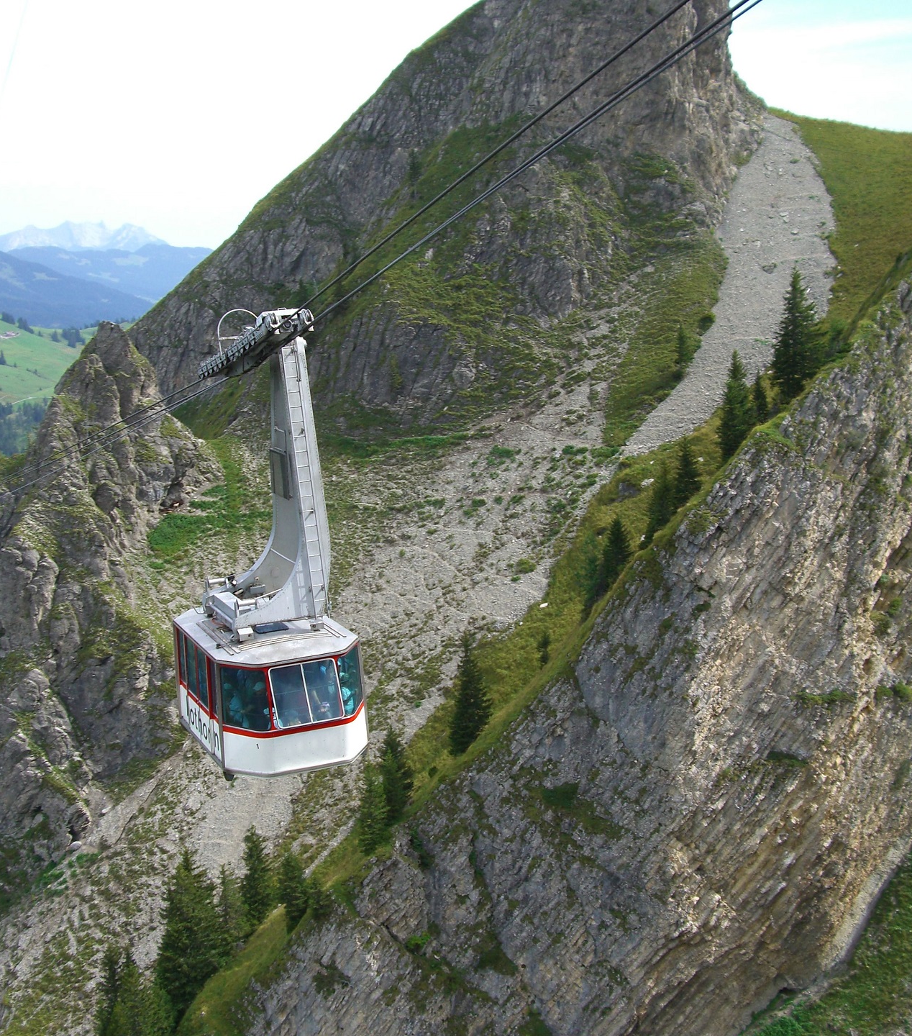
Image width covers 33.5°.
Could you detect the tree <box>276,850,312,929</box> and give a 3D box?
[{"bbox_3d":[-10.142,23.326,95.000,2.190,5.320,2.190,-3,11,-7],"label":"tree"}]

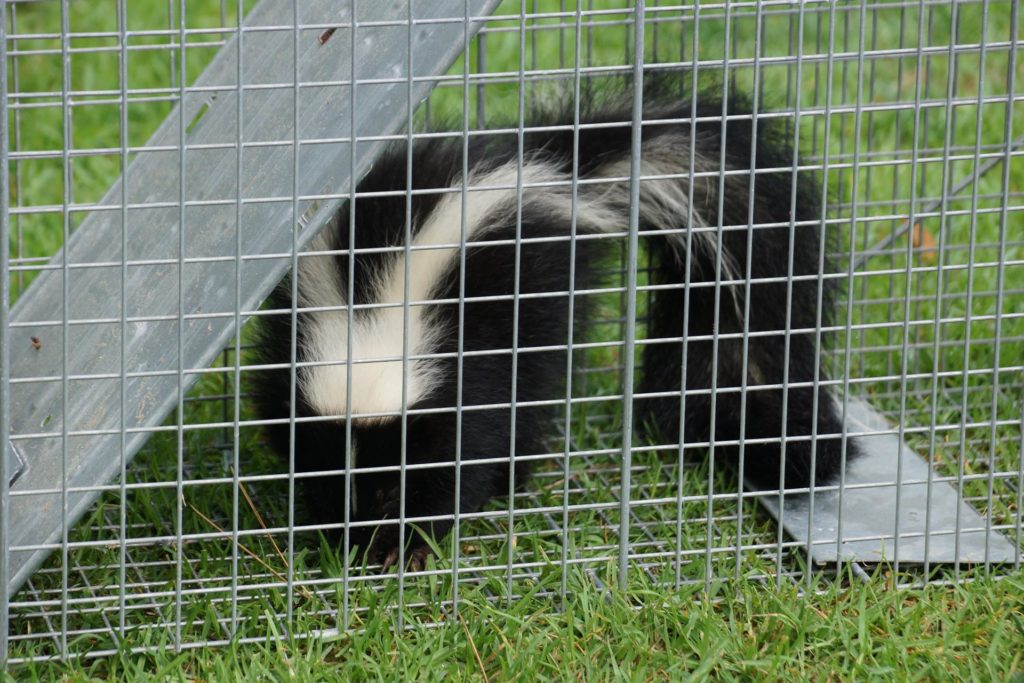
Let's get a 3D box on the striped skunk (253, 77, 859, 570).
[{"bbox_3d":[0.007,-0.013,2.715,0.274,0.193,0.274,6,17,15],"label":"striped skunk"}]

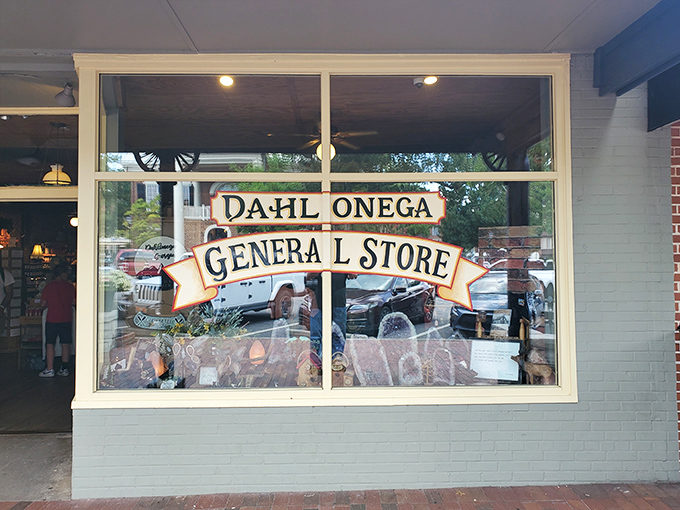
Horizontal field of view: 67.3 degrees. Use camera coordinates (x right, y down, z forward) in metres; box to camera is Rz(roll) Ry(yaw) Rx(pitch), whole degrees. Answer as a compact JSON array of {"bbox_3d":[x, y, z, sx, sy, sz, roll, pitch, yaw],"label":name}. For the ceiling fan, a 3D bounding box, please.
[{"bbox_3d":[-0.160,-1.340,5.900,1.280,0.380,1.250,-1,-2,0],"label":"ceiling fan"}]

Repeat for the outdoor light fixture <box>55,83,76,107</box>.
[{"bbox_3d":[-2.000,-1.165,3.730,0.160,0.190,0.170,1,-3,-38],"label":"outdoor light fixture"}]

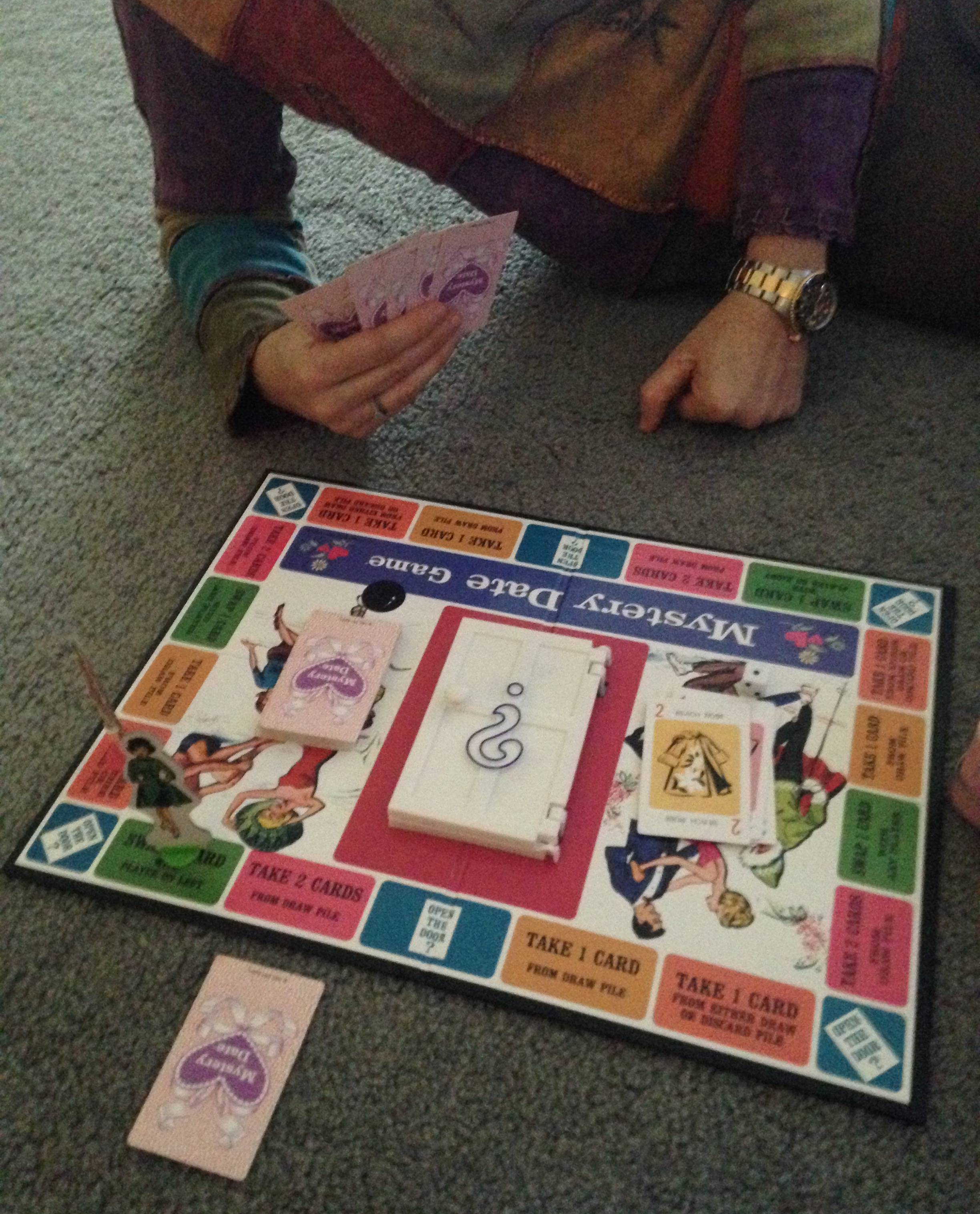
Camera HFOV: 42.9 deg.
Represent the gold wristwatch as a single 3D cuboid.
[{"bbox_3d":[0.205,-0.216,0.875,0.062,0.044,0.066,-20,38,-25],"label":"gold wristwatch"}]

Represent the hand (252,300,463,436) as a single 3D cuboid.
[{"bbox_3d":[-0.093,-0.169,0.880,0.140,0.085,0.070,1,46,4],"label":"hand"}]

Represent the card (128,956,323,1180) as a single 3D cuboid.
[{"bbox_3d":[-0.123,0.216,0.593,0.059,0.002,0.098,10,47,13],"label":"card"}]

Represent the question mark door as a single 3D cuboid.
[{"bbox_3d":[0.010,0.069,0.706,0.092,0.022,0.144,10,47,12],"label":"question mark door"}]

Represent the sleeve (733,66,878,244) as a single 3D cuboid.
[{"bbox_3d":[0.210,-0.302,0.832,0.085,0.110,0.075,-2,34,-1],"label":"sleeve"}]

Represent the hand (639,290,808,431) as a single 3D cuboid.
[{"bbox_3d":[0.169,-0.177,0.900,0.112,0.086,0.080,-3,46,0],"label":"hand"}]

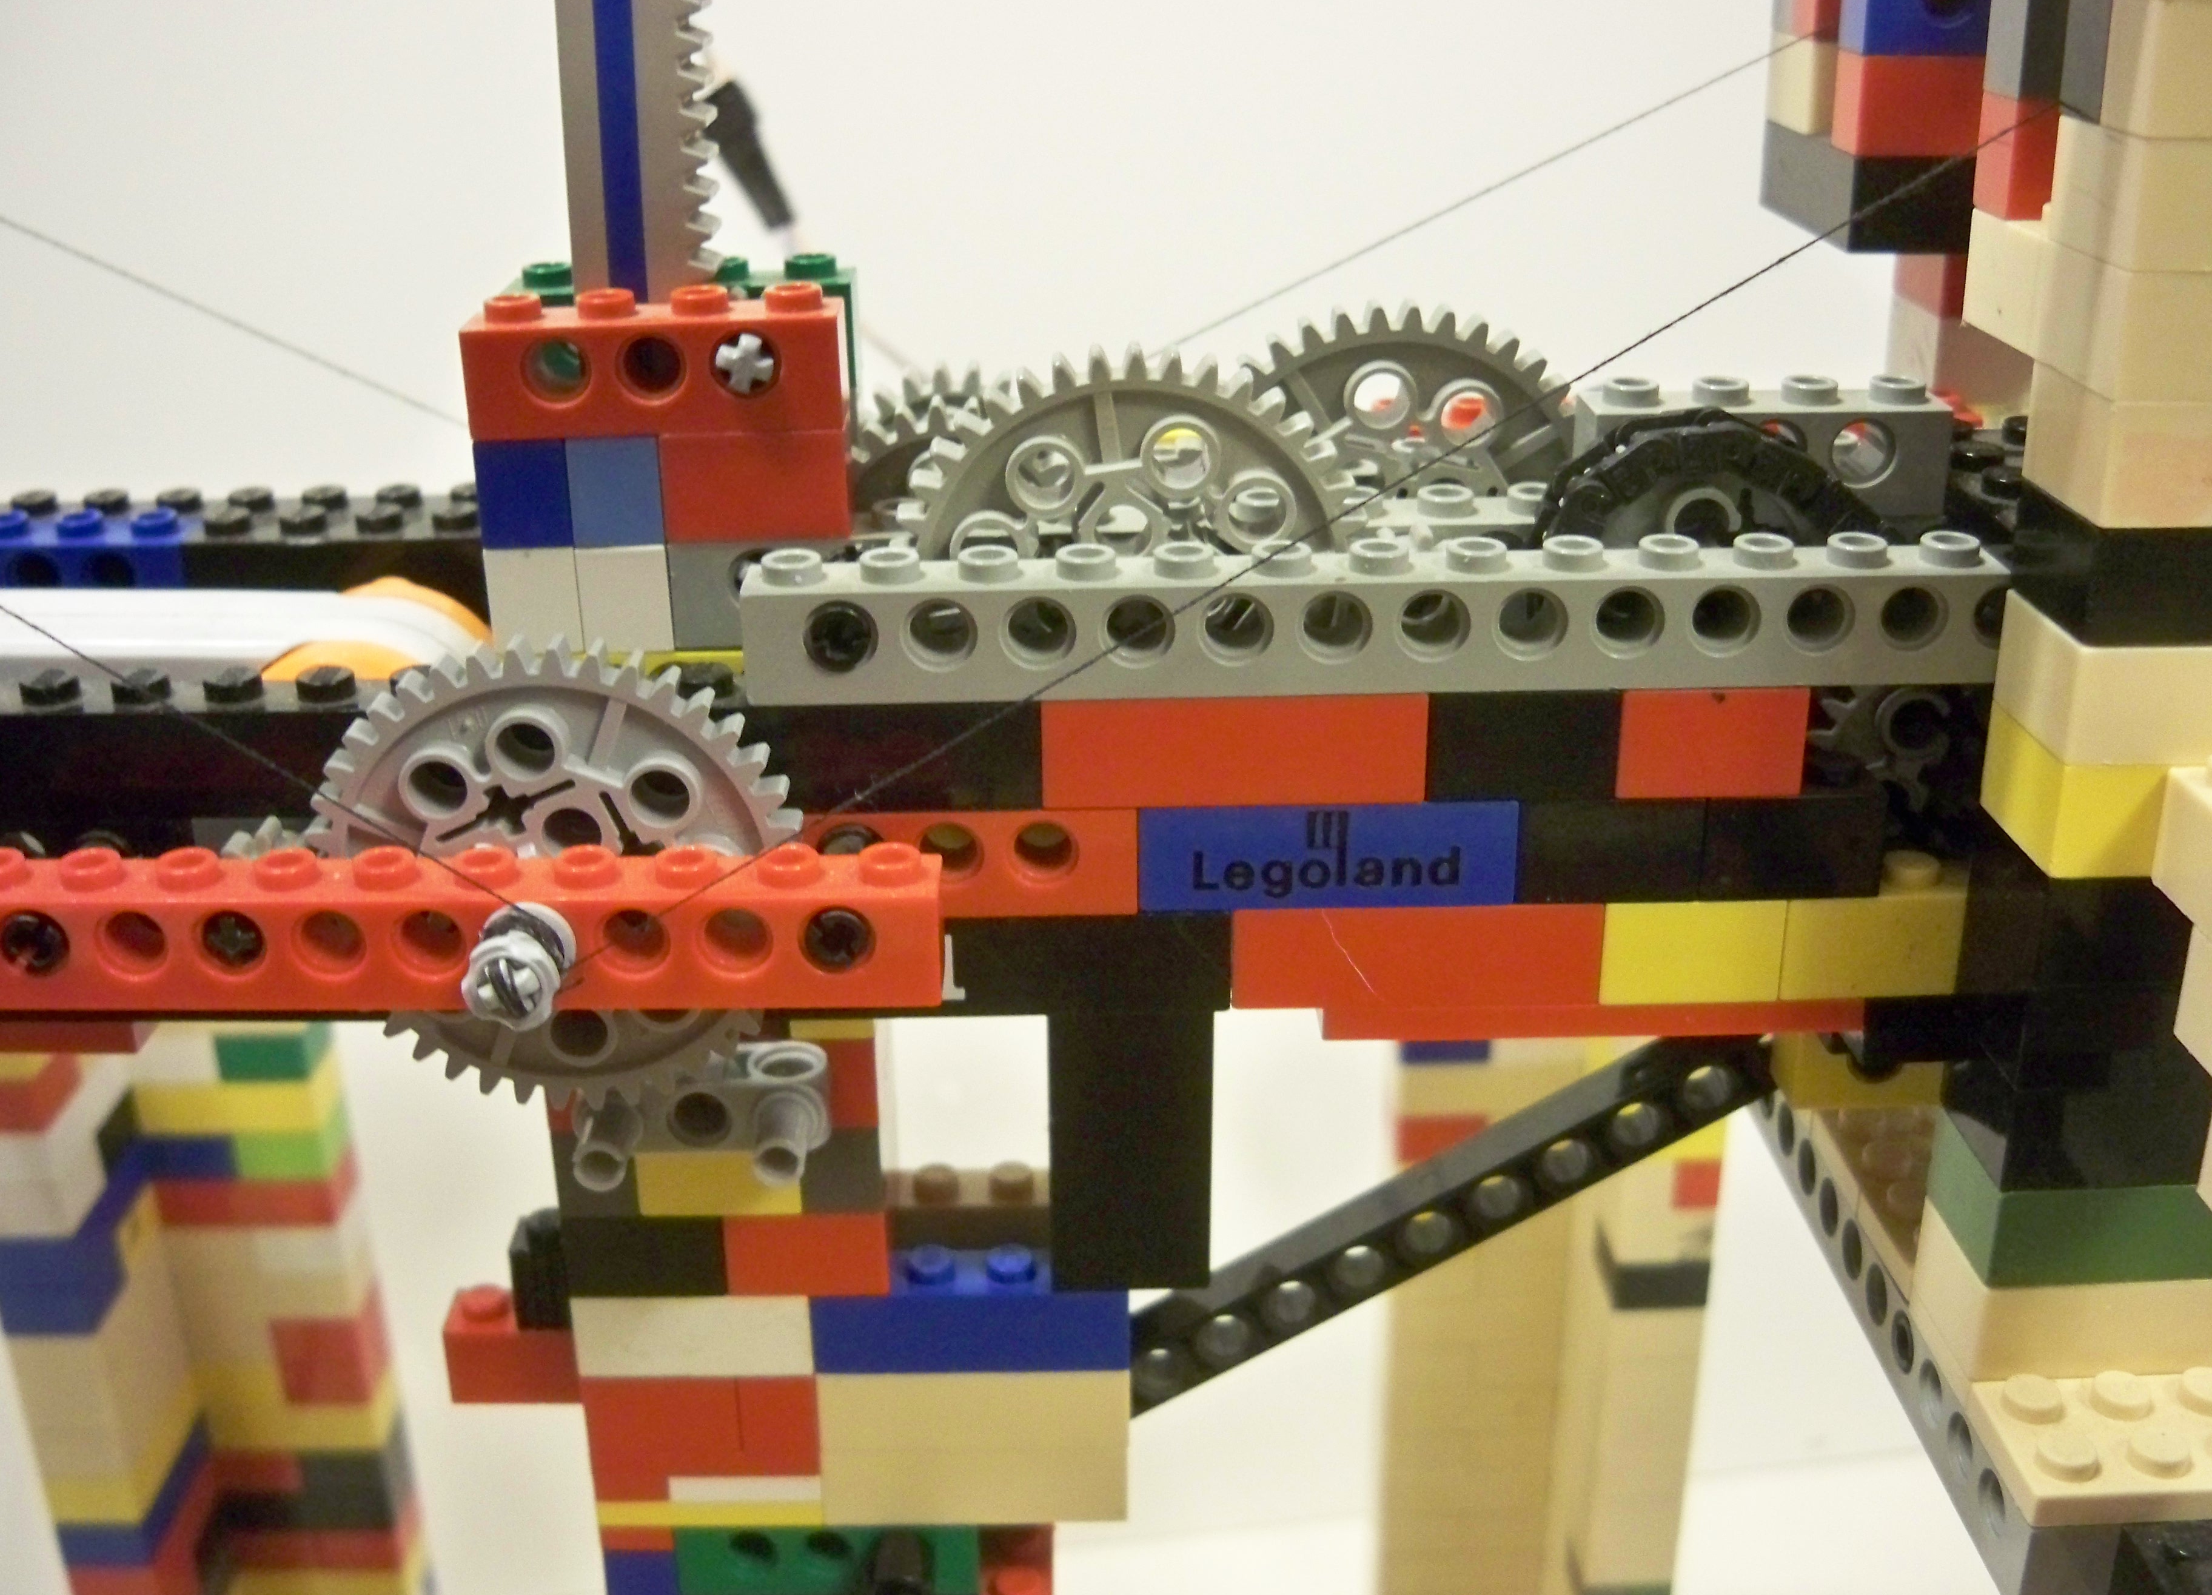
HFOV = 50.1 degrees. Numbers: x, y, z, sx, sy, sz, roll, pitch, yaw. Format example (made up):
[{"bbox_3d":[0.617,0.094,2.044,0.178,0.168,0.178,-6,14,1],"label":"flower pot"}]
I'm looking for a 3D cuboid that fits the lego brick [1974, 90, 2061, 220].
[{"bbox_3d":[0.081,-0.053,0.196,0.016,0.010,0.008,-1,22,-1],"label":"lego brick"}]

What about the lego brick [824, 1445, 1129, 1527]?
[{"bbox_3d":[-0.013,0.070,0.247,0.032,0.010,0.008,-1,22,-1],"label":"lego brick"}]

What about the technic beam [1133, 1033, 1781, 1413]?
[{"bbox_3d":[0.033,0.044,0.246,0.090,0.008,0.008,-29,20,9],"label":"technic beam"}]

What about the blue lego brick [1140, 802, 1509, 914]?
[{"bbox_3d":[0.019,0.003,0.204,0.032,0.011,0.008,-1,22,-1],"label":"blue lego brick"}]

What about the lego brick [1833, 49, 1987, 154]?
[{"bbox_3d":[0.082,-0.068,0.233,0.019,0.010,0.008,-1,22,-1],"label":"lego brick"}]

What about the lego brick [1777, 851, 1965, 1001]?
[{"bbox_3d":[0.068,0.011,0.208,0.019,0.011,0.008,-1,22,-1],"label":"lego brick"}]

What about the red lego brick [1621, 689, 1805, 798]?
[{"bbox_3d":[0.051,-0.007,0.201,0.016,0.011,0.008,-1,22,-1],"label":"red lego brick"}]

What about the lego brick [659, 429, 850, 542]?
[{"bbox_3d":[-0.030,-0.028,0.206,0.016,0.010,0.008,-1,22,-1],"label":"lego brick"}]

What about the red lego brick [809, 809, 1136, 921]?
[{"bbox_3d":[-0.013,0.003,0.203,0.032,0.011,0.008,-1,22,-1],"label":"red lego brick"}]

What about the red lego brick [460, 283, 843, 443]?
[{"bbox_3d":[-0.038,-0.037,0.203,0.032,0.011,0.008,-1,22,-1],"label":"red lego brick"}]

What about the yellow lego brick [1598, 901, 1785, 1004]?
[{"bbox_3d":[0.051,0.011,0.208,0.016,0.011,0.008,-1,22,-1],"label":"yellow lego brick"}]

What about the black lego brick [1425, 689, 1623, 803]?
[{"bbox_3d":[0.035,-0.006,0.200,0.016,0.010,0.008,-1,22,-1],"label":"black lego brick"}]

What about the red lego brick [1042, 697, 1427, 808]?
[{"bbox_3d":[0.011,-0.006,0.200,0.032,0.011,0.008,-1,22,-1],"label":"red lego brick"}]

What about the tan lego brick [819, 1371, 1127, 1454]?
[{"bbox_3d":[-0.013,0.061,0.243,0.032,0.010,0.008,-1,22,-1],"label":"tan lego brick"}]

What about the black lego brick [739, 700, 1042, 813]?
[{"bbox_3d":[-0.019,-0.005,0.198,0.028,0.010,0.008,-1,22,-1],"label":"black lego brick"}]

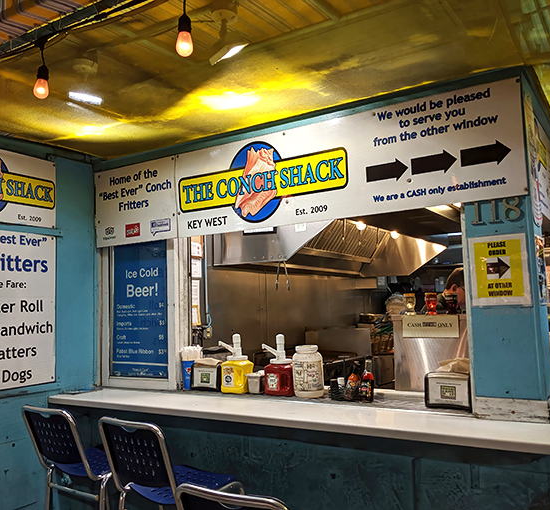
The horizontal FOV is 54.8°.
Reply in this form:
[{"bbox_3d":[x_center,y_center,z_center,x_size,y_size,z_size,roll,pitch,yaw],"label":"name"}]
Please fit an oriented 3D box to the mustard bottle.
[{"bbox_3d":[-0.217,0.590,2.908,0.176,0.310,0.155,0,-5,-24],"label":"mustard bottle"}]

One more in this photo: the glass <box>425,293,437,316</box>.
[{"bbox_3d":[0.814,0.256,2.760,0.063,0.114,0.063,-5,-6,32],"label":"glass"}]

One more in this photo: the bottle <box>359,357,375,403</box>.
[{"bbox_3d":[0.434,0.582,2.499,0.066,0.212,0.066,-3,-5,9],"label":"bottle"}]

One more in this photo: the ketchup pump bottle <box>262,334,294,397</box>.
[{"bbox_3d":[0.011,0.572,2.786,0.176,0.309,0.138,-1,-5,-10],"label":"ketchup pump bottle"}]

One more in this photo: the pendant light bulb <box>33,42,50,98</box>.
[{"bbox_3d":[-0.726,-0.572,1.650,0.047,0.168,0.047,-5,-6,30],"label":"pendant light bulb"}]

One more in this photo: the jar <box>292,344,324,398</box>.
[{"bbox_3d":[0.168,0.591,2.717,0.158,0.256,0.158,-2,-5,0],"label":"jar"}]

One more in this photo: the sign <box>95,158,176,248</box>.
[{"bbox_3d":[-0.816,-0.300,3.093,0.644,0.471,0.012,-5,-6,30],"label":"sign"}]

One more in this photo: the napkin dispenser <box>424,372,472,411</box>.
[{"bbox_3d":[0.770,0.582,2.327,0.190,0.160,0.150,-5,-6,30],"label":"napkin dispenser"}]

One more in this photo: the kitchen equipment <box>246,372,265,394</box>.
[{"bbox_3d":[-0.090,0.681,2.875,0.095,0.120,0.095,-5,-6,30],"label":"kitchen equipment"}]

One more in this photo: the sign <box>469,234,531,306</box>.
[{"bbox_3d":[0.878,0.064,2.074,0.213,0.277,0.008,-5,-5,31],"label":"sign"}]

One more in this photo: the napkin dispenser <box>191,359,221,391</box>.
[{"bbox_3d":[-0.354,0.675,3.023,0.198,0.168,0.146,-5,-5,31],"label":"napkin dispenser"}]

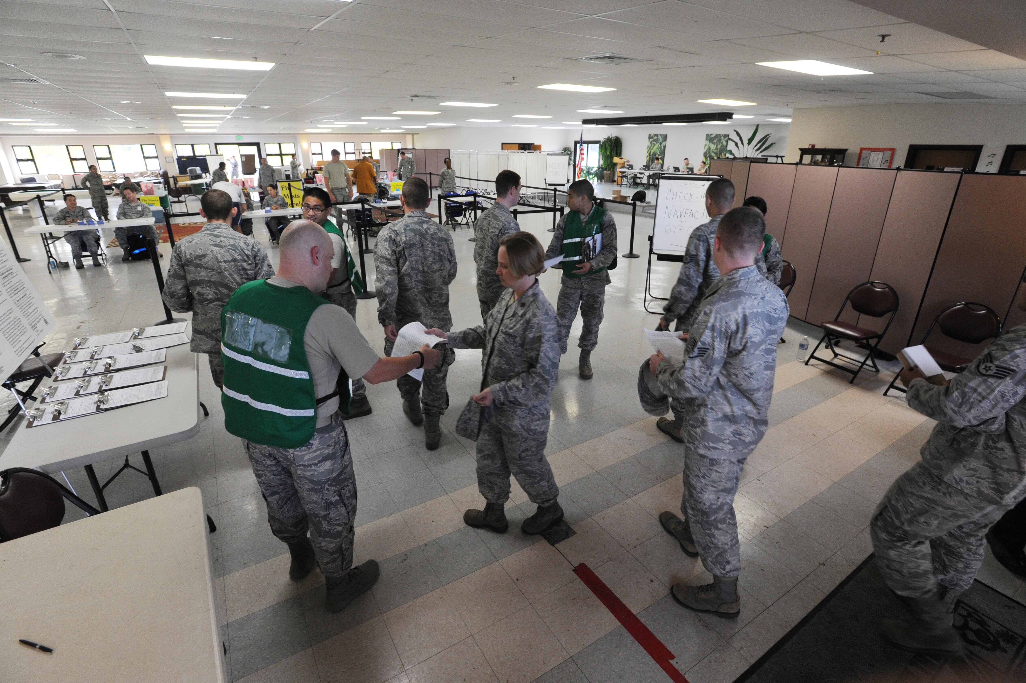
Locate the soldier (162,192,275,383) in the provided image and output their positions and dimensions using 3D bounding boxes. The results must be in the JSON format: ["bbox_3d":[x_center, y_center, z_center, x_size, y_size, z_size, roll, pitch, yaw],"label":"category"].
[{"bbox_3d":[-1.682,-0.049,3.037,0.570,1.750,0.400,-11,25,-26],"label":"soldier"}]

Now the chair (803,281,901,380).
[{"bbox_3d":[3.168,-0.130,4.500,0.500,0.835,0.460,-11,24,-26],"label":"chair"}]

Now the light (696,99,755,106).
[{"bbox_3d":[4.473,-4.984,10.100,1.220,0.070,0.610,-13,25,-29],"label":"light"}]

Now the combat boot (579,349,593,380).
[{"bbox_3d":[0.683,0.192,4.501,0.112,0.220,0.295,0,22,0],"label":"combat boot"}]

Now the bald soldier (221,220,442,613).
[{"bbox_3d":[-0.719,0.324,2.149,0.560,1.730,0.740,14,26,31],"label":"bald soldier"}]

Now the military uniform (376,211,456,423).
[{"bbox_3d":[-0.638,-0.144,3.289,0.570,1.430,0.430,-4,22,-10],"label":"military uniform"}]

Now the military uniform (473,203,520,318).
[{"bbox_3d":[-0.101,-0.314,3.854,0.500,1.450,0.380,18,28,38],"label":"military uniform"}]

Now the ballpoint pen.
[{"bbox_3d":[-1.261,0.807,1.281,0.132,0.012,0.012,6,23,14],"label":"ballpoint pen"}]

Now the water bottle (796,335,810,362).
[{"bbox_3d":[2.876,0.076,4.782,0.068,0.240,0.068,0,22,0],"label":"water bottle"}]

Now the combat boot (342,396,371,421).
[{"bbox_3d":[-1.260,0.494,3.788,0.290,0.210,0.110,-10,24,-23],"label":"combat boot"}]

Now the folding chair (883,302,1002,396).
[{"bbox_3d":[3.491,0.099,3.918,0.500,0.835,0.460,-12,24,-27],"label":"folding chair"}]

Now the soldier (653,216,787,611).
[{"bbox_3d":[0.831,0.317,2.105,0.600,1.770,0.530,19,28,39],"label":"soldier"}]

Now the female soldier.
[{"bbox_3d":[-0.050,0.246,2.463,0.640,1.640,0.520,-5,22,-11],"label":"female soldier"}]

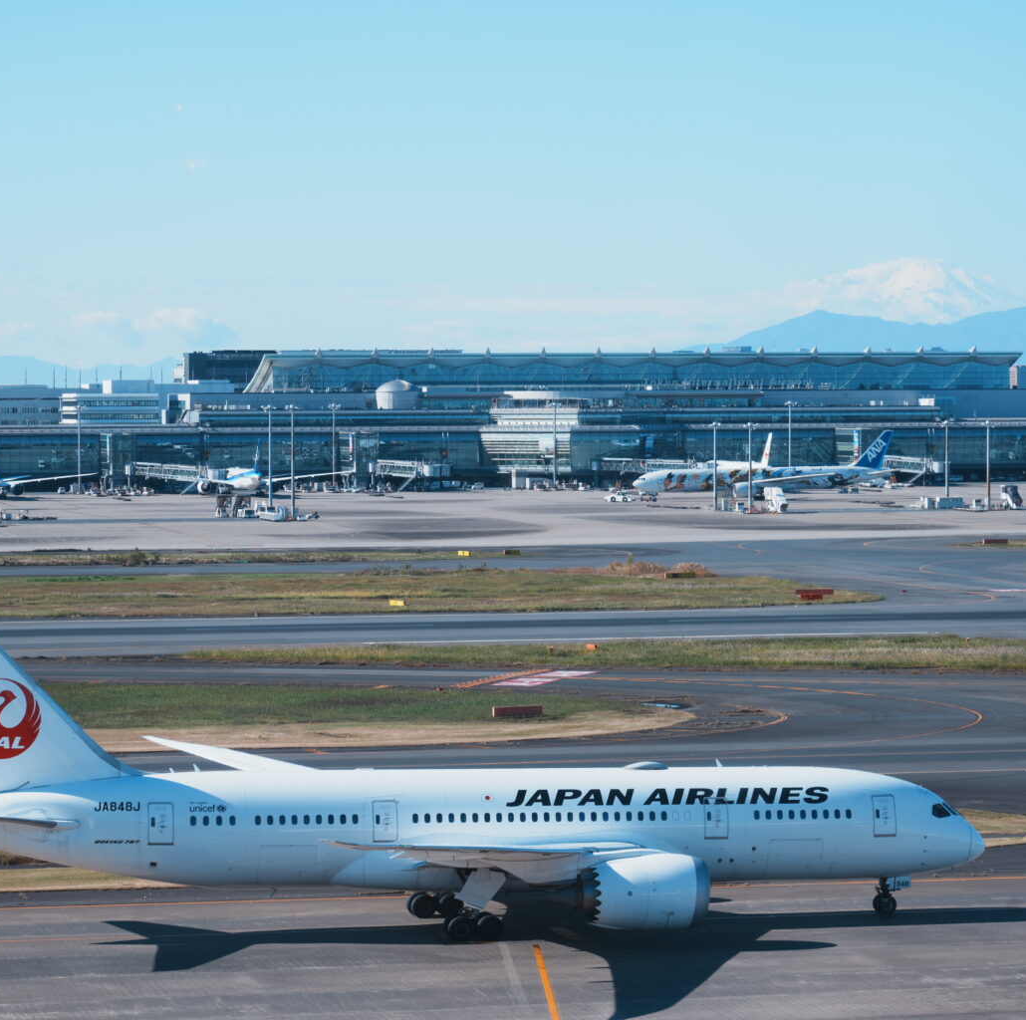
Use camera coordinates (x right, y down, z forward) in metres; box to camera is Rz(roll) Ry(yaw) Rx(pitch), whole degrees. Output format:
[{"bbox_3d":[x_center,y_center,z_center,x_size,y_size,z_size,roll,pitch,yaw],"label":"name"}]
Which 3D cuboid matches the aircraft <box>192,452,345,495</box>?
[{"bbox_3d":[-78.930,-12.320,1233.090,60.100,17.000,62.800,-1,2,-11],"label":"aircraft"}]

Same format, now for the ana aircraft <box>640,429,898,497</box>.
[{"bbox_3d":[68.300,-11.830,1151.110,73.900,18.600,64.800,0,2,-12],"label":"ana aircraft"}]

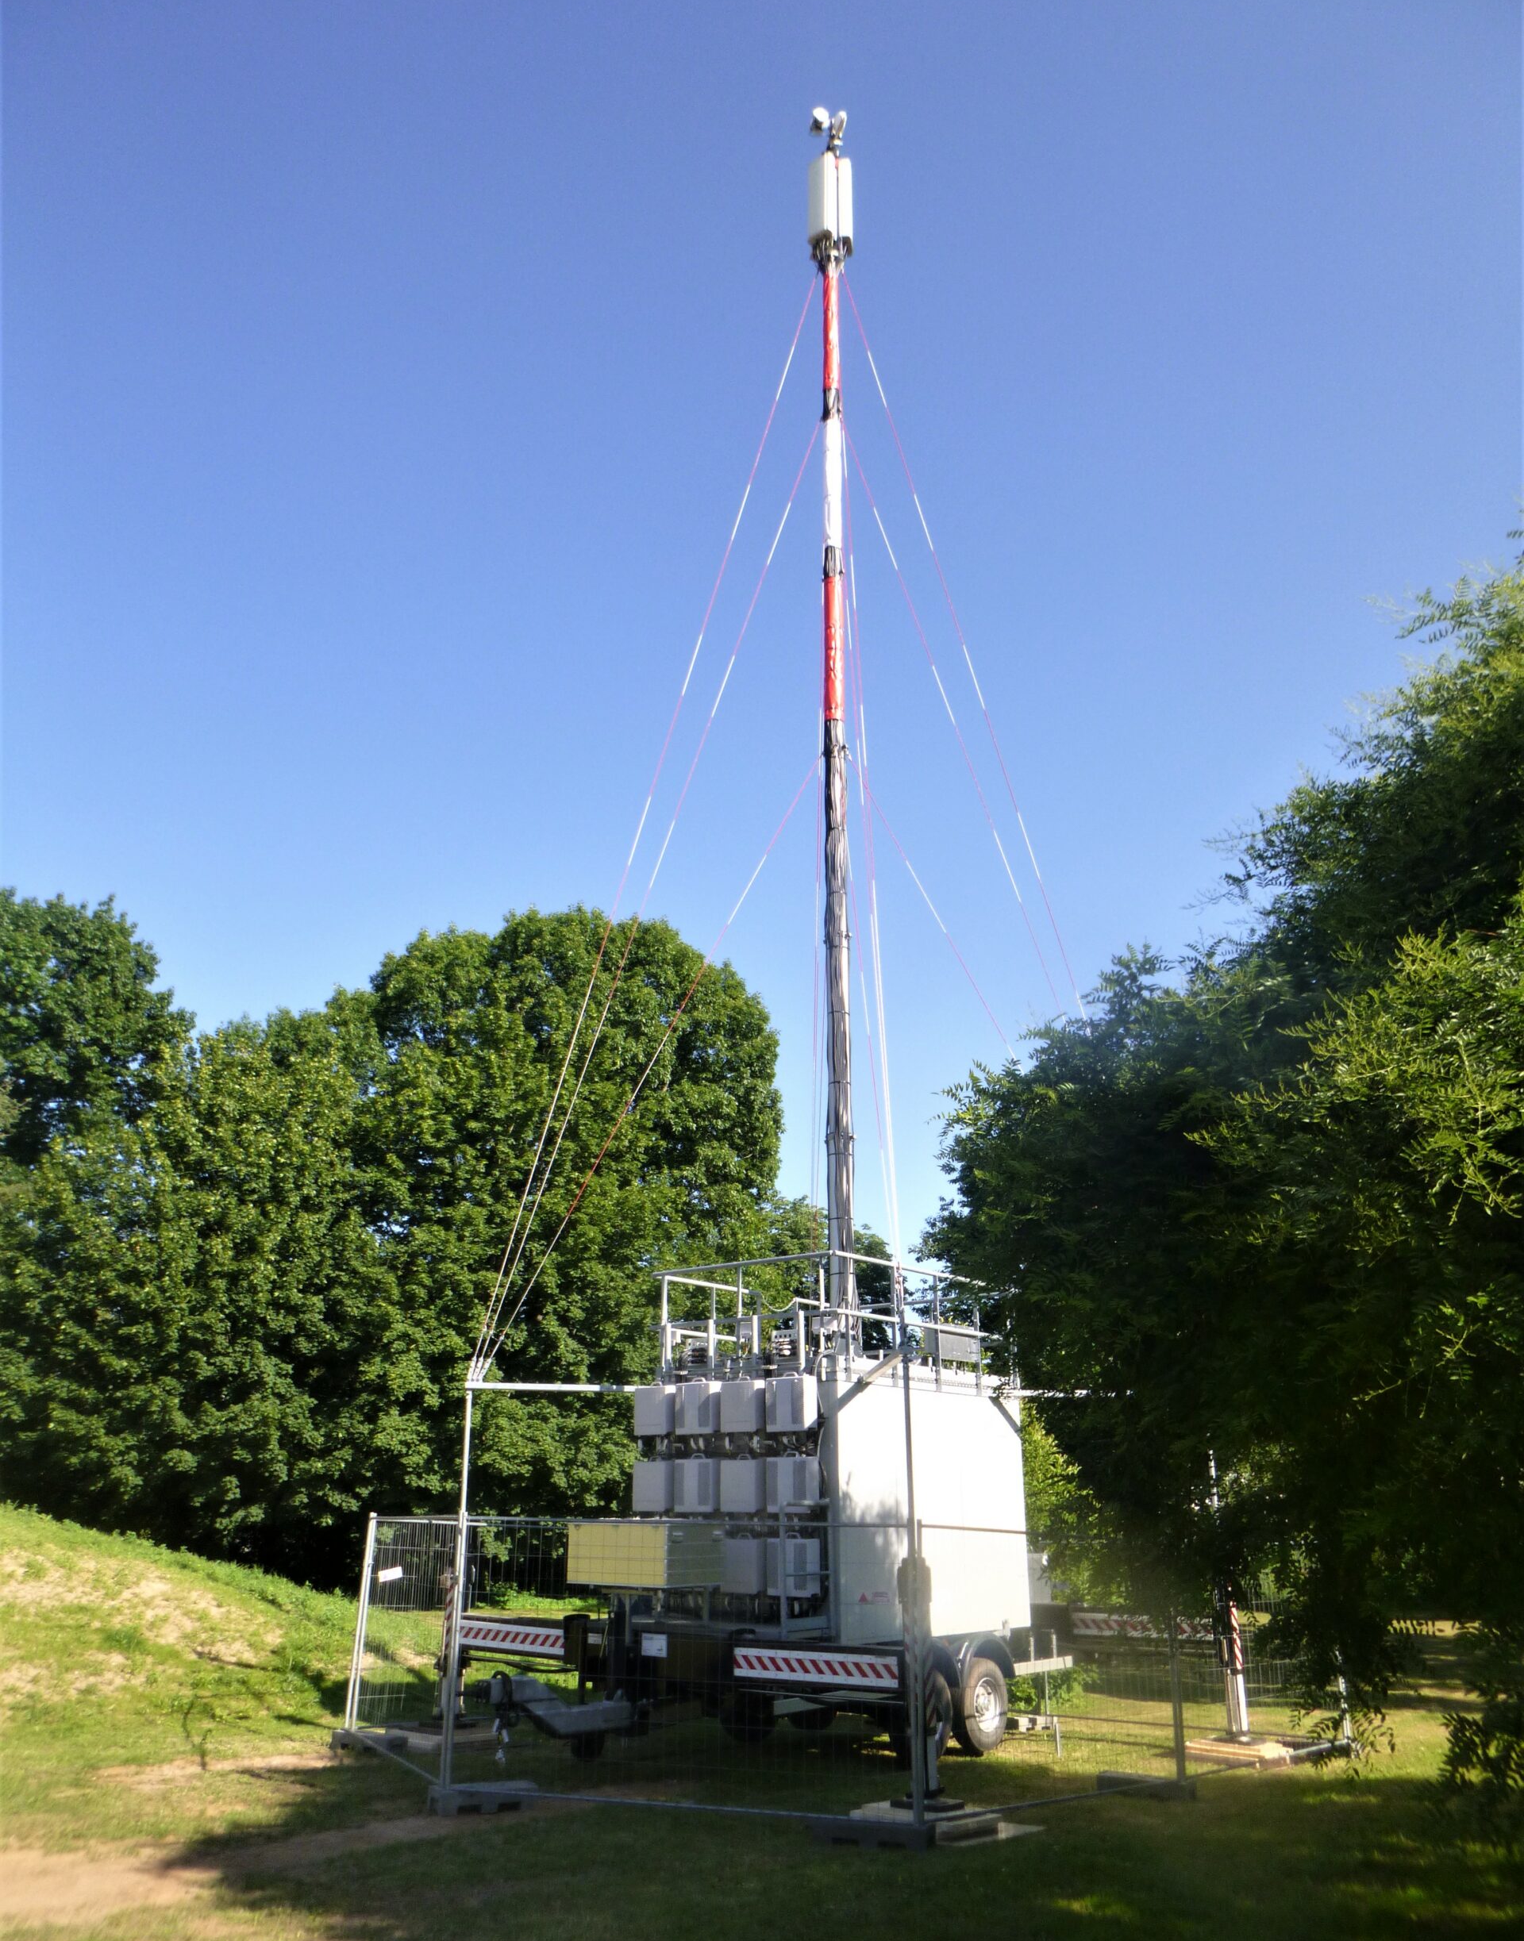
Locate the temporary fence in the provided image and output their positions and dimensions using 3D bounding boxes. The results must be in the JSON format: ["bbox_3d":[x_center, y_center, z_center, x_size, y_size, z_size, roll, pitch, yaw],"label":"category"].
[{"bbox_3d":[0.496,6.302,13.975,7.200,2.150,8.700,-16,-26,38],"label":"temporary fence"}]

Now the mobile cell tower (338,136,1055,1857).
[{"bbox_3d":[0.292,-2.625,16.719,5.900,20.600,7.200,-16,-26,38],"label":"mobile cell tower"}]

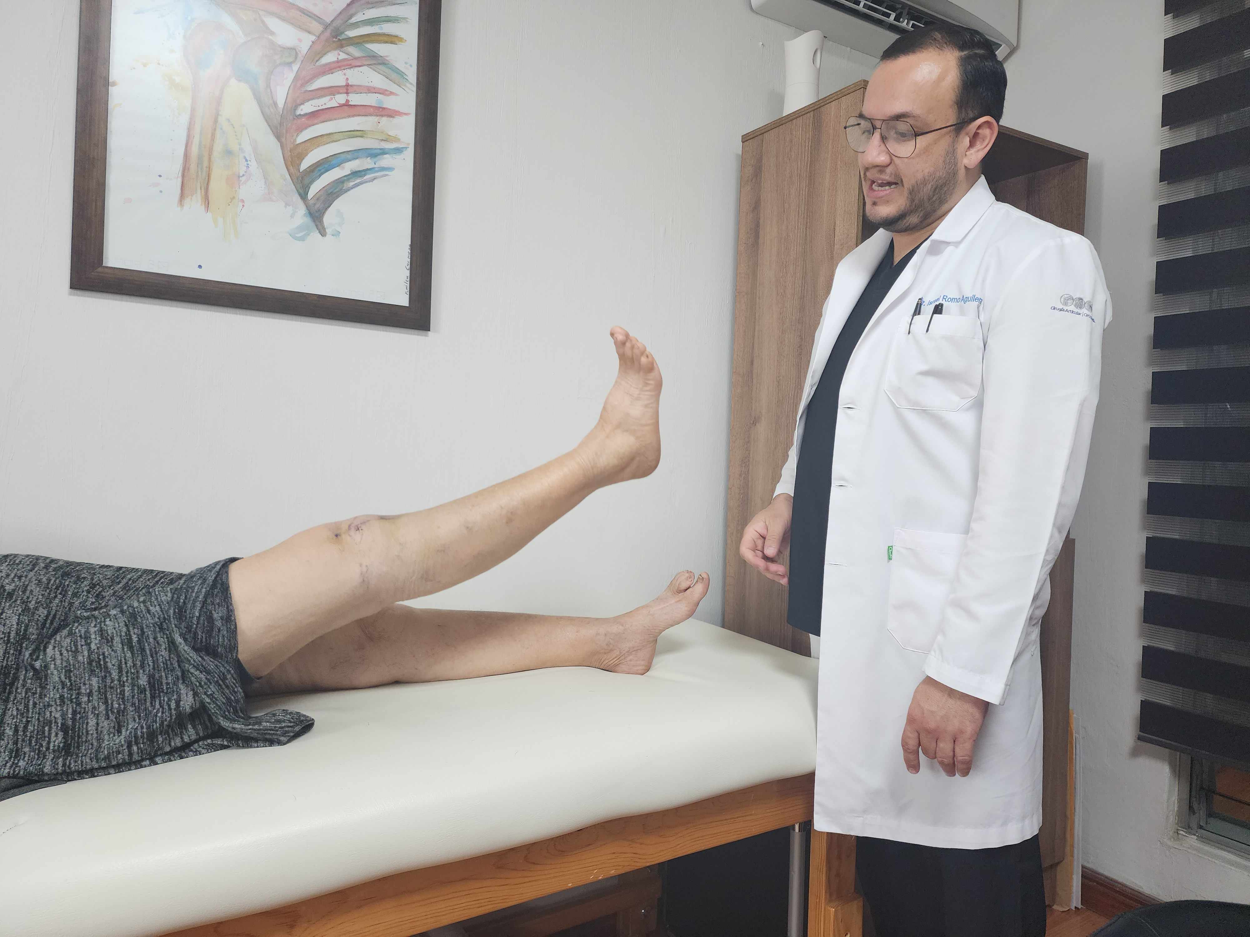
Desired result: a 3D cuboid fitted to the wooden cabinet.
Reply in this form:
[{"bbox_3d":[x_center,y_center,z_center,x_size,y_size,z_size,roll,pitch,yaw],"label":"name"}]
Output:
[{"bbox_3d":[0.673,0.154,2.009,0.752,1.850,0.394,1,2,-30],"label":"wooden cabinet"}]

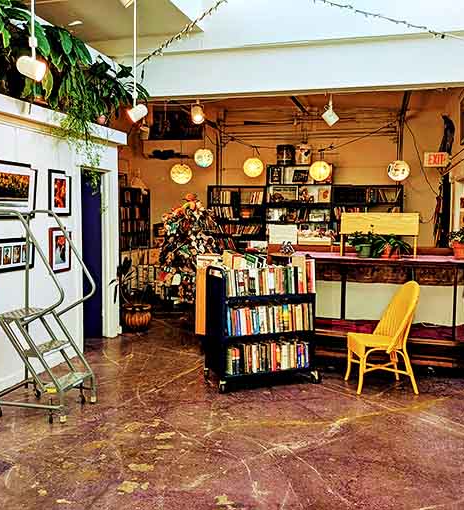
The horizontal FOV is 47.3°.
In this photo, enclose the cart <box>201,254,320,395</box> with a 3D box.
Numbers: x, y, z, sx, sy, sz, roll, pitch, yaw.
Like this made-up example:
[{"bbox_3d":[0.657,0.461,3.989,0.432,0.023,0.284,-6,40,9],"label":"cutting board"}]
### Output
[{"bbox_3d":[0.292,0.634,4.869,0.924,1.068,0.457,-1,5,-20],"label":"cart"}]

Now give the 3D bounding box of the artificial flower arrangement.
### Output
[{"bbox_3d":[-0.546,-0.102,7.234,0.920,1.520,0.880,1,5,0],"label":"artificial flower arrangement"}]

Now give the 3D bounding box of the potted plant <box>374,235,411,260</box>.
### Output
[{"bbox_3d":[1.646,-0.088,5.468,0.360,0.236,0.300,2,5,16],"label":"potted plant"}]

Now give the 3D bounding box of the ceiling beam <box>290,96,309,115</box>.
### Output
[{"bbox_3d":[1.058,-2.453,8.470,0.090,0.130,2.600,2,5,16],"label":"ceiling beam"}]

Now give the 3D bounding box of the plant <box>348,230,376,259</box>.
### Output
[{"bbox_3d":[1.421,-0.127,5.728,0.308,0.298,0.288,2,5,16],"label":"plant"}]

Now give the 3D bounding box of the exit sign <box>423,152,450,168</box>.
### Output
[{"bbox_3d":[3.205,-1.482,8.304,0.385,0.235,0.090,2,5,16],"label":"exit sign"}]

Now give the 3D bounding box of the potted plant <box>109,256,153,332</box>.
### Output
[{"bbox_3d":[-1.305,0.517,6.849,0.527,0.964,0.477,1,5,10],"label":"potted plant"}]

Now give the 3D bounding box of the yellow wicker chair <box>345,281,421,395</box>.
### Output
[{"bbox_3d":[1.332,0.719,4.734,0.537,0.944,0.437,0,5,-2],"label":"yellow wicker chair"}]

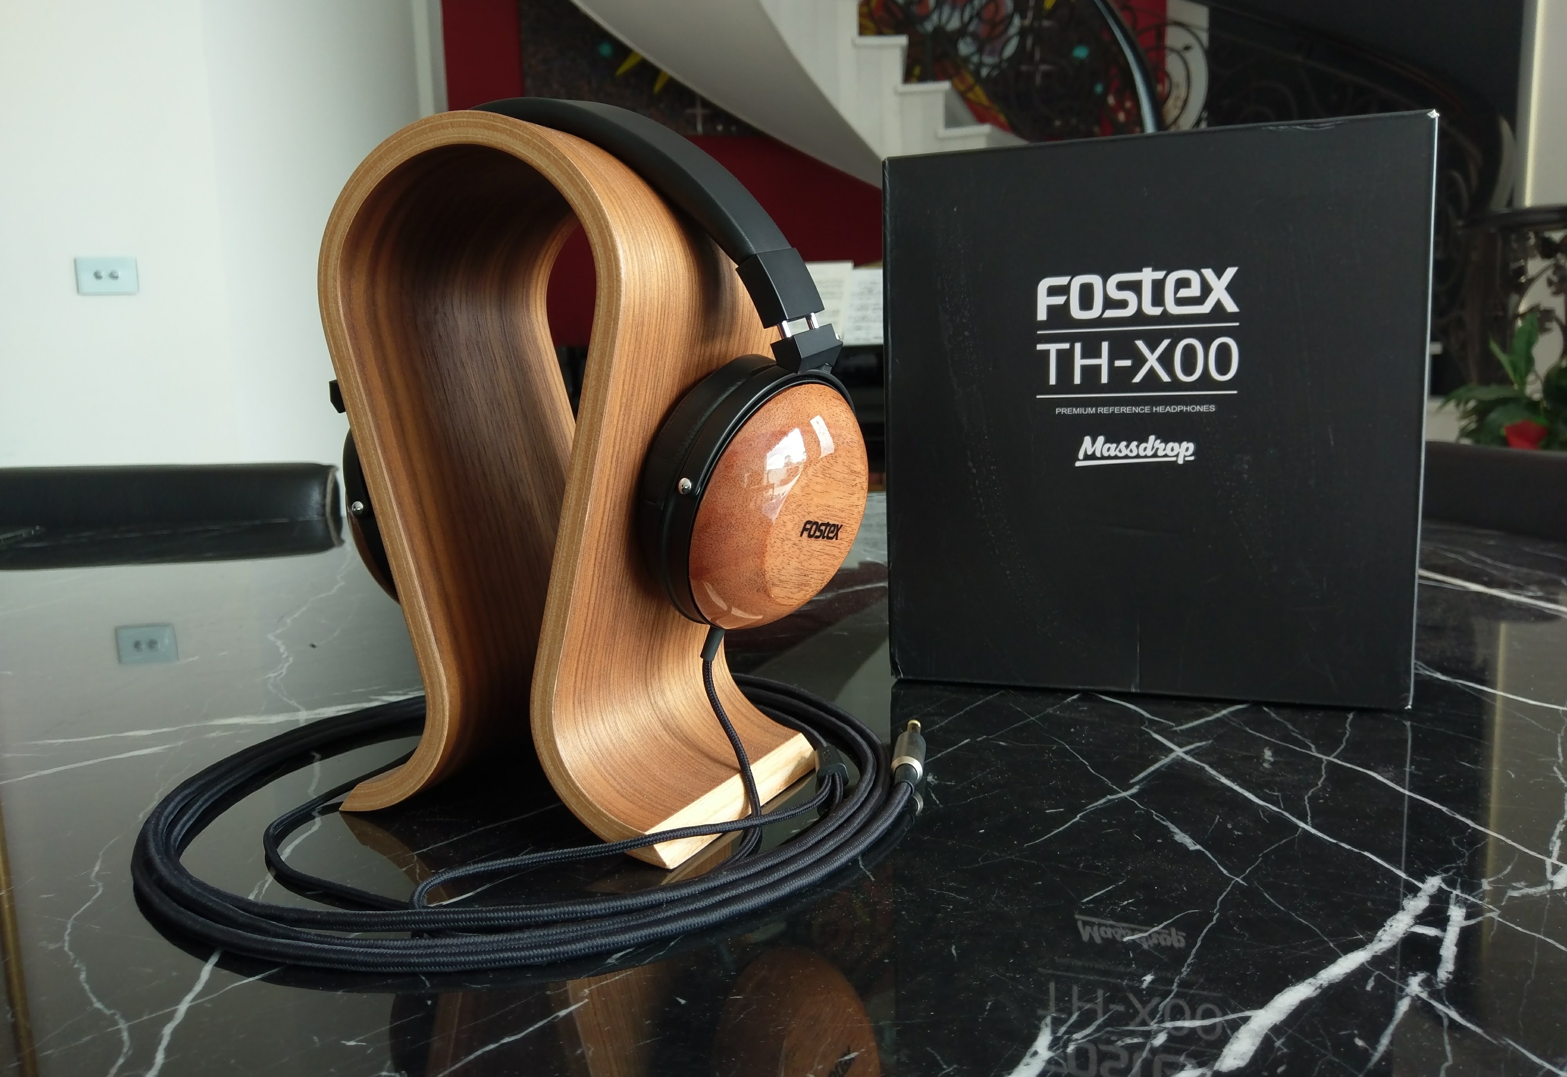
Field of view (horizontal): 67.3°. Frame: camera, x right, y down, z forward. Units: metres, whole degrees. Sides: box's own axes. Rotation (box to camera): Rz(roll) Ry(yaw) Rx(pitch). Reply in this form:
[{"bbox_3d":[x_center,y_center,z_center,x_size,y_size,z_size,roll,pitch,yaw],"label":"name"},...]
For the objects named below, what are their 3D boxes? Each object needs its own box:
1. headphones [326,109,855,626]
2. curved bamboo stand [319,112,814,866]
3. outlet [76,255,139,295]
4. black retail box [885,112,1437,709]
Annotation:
[{"bbox_3d":[-0.086,-0.072,0.484,0.239,0.211,0.104,2,9,25],"label":"headphones"},{"bbox_3d":[-0.090,-0.026,0.478,0.159,0.266,0.112,2,9,25],"label":"curved bamboo stand"},{"bbox_3d":[-1.465,-0.569,2.550,0.130,0.083,0.010,-2,8,-3],"label":"outlet"},{"bbox_3d":[0.196,-0.064,0.644,0.253,0.277,0.130,1,9,18],"label":"black retail box"}]

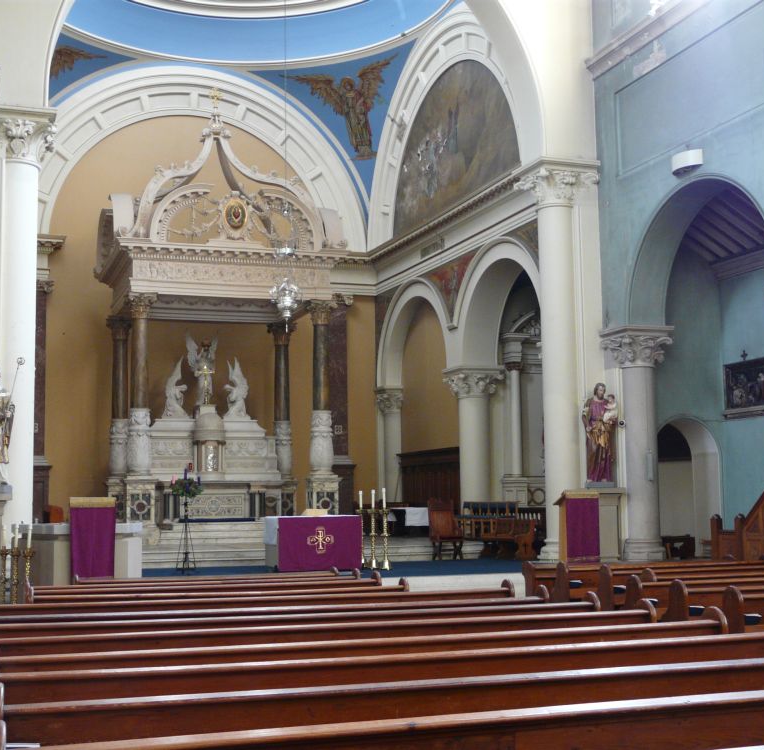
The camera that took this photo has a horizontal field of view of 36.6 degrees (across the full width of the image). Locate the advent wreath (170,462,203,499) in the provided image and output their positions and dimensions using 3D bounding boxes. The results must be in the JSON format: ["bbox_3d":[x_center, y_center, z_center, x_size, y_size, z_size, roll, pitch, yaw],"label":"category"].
[{"bbox_3d":[-3.358,1.851,19.981,0.570,0.540,0.570,2,-6,-19],"label":"advent wreath"}]

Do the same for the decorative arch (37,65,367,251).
[{"bbox_3d":[-5.102,-5.893,31.383,9.900,4.950,0.500,2,-6,-19],"label":"decorative arch"}]

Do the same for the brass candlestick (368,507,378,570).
[{"bbox_3d":[-0.129,2.828,20.001,0.190,1.060,0.190,2,-6,-19],"label":"brass candlestick"}]

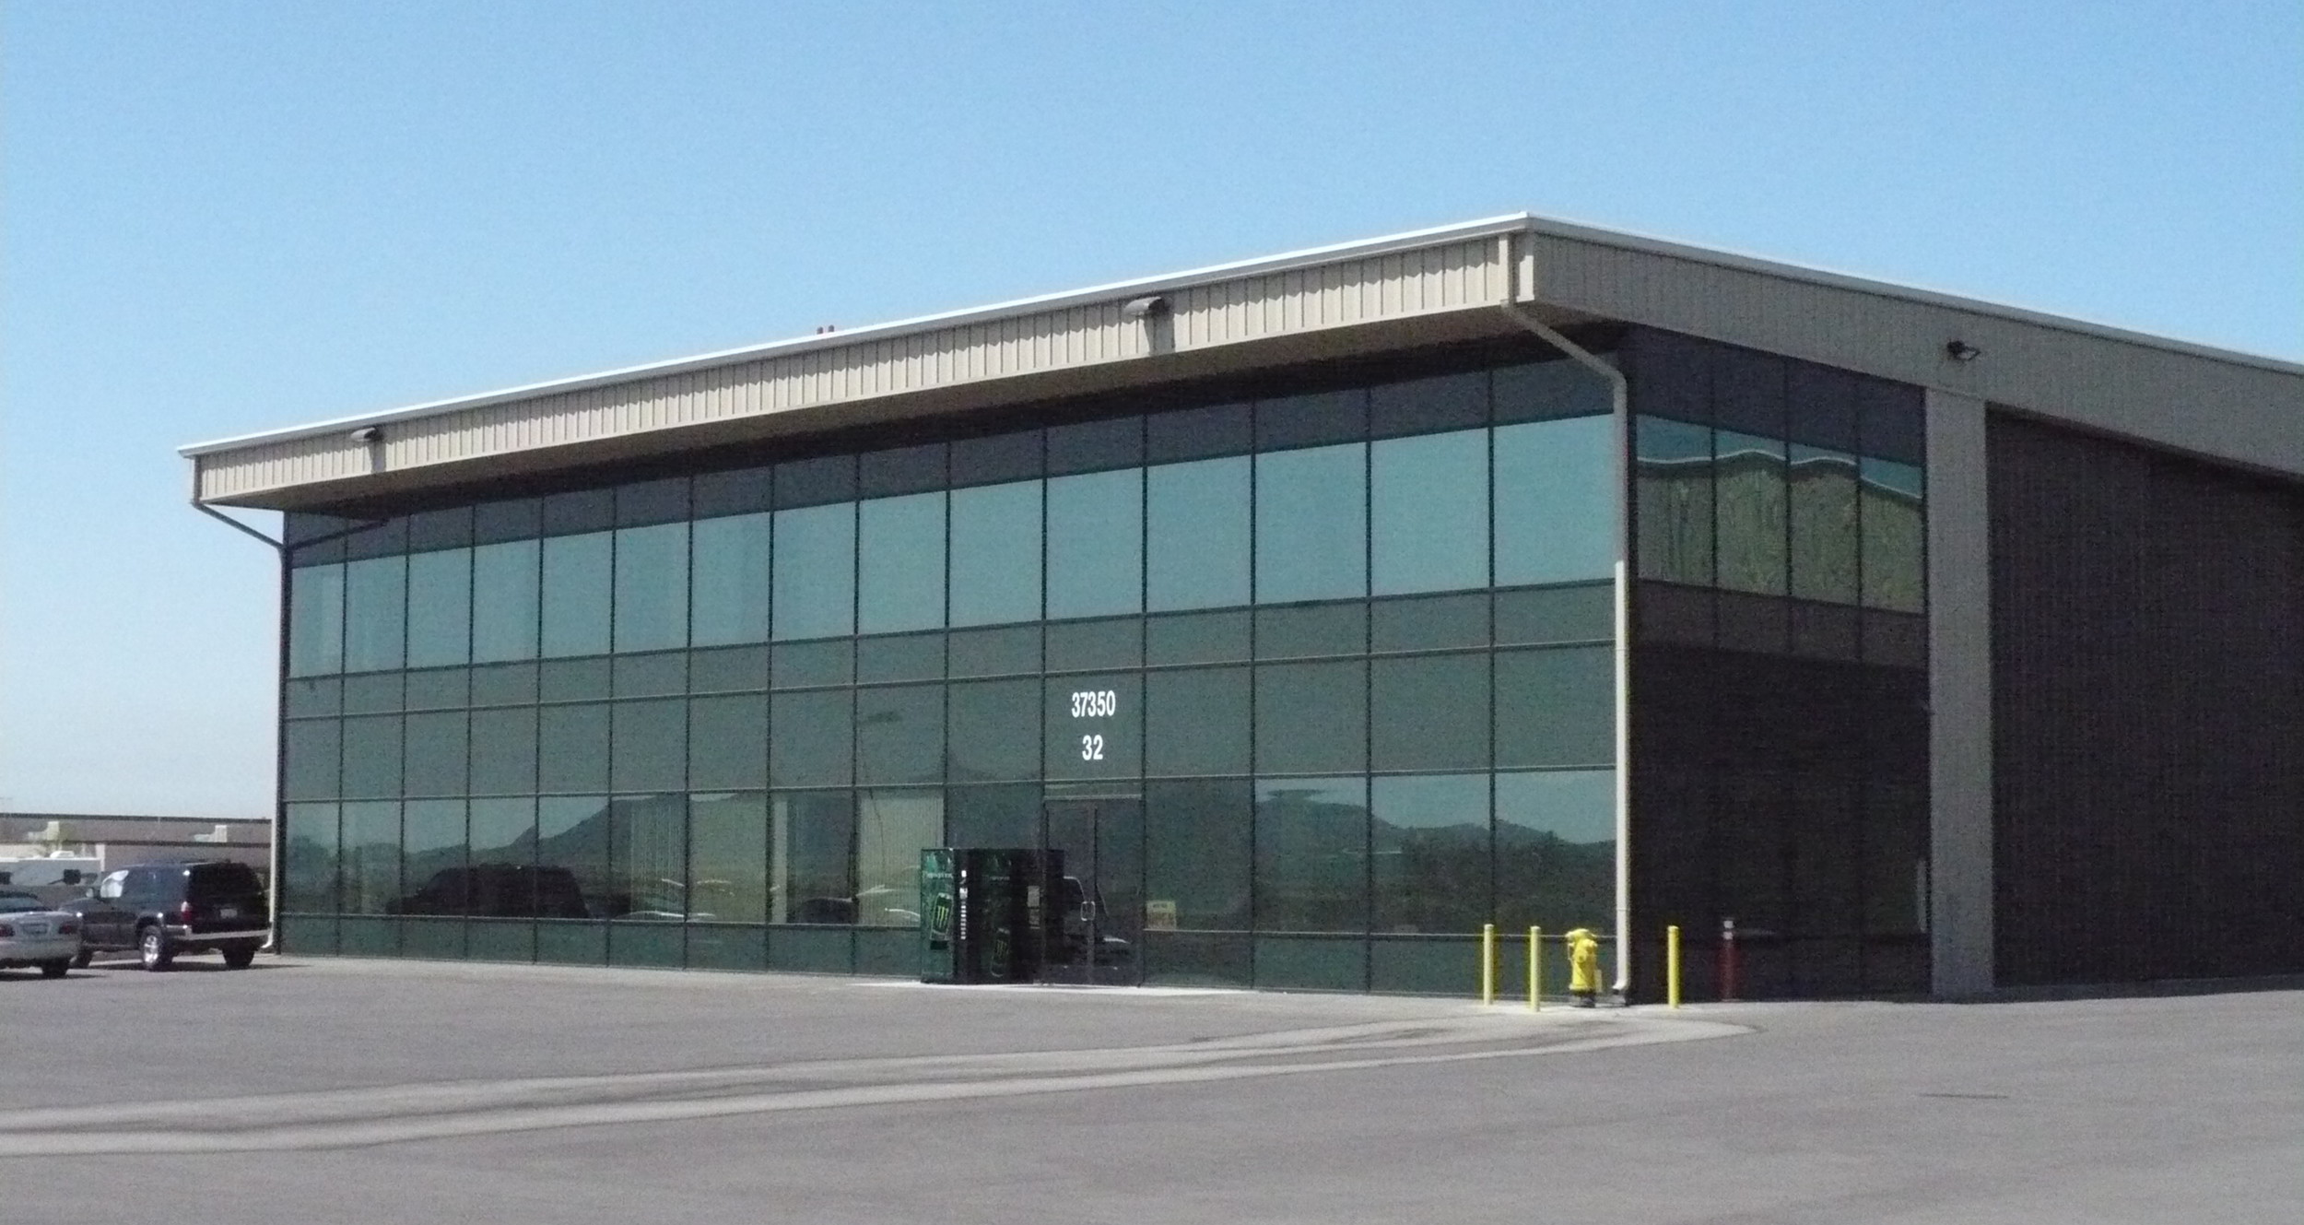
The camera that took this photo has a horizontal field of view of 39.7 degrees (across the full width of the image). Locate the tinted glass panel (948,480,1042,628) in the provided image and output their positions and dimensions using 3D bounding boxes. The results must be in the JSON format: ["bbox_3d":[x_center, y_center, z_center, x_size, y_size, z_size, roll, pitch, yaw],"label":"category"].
[{"bbox_3d":[-2.242,-0.791,45.078,1.880,1.950,0.050,-4,-7,43],"label":"tinted glass panel"}]

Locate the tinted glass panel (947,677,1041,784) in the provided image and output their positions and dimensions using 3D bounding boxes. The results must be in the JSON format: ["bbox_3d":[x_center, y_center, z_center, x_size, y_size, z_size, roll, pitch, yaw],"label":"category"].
[{"bbox_3d":[-2.176,1.631,44.098,1.850,1.385,0.050,-4,-7,43],"label":"tinted glass panel"}]

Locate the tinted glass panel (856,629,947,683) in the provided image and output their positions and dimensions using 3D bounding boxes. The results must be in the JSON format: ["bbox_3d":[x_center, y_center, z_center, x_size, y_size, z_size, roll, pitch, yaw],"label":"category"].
[{"bbox_3d":[-3.539,0.657,45.103,1.824,0.641,0.050,-4,-7,43],"label":"tinted glass panel"}]

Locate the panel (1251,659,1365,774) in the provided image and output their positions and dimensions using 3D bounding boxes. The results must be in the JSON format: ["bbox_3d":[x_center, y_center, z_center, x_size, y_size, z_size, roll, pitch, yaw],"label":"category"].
[{"bbox_3d":[1.995,1.317,40.182,1.850,1.385,0.050,-4,-7,43],"label":"panel"}]

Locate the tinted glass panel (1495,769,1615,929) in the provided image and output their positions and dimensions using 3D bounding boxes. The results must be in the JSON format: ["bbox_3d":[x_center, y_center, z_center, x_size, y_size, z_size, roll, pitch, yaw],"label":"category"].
[{"bbox_3d":[4.722,2.802,37.078,1.786,1.899,0.050,-4,-7,43],"label":"tinted glass panel"}]

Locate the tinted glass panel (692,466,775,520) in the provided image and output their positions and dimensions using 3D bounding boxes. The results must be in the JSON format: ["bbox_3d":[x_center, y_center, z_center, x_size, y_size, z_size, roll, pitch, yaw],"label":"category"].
[{"bbox_3d":[-6.293,-1.804,47.928,1.824,0.669,0.050,-4,-7,43],"label":"tinted glass panel"}]

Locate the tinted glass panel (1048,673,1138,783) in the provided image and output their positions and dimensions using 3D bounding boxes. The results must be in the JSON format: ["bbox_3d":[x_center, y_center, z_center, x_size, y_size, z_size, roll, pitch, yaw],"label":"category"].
[{"bbox_3d":[-0.781,1.520,42.411,1.824,1.360,0.050,-4,-7,43],"label":"tinted glass panel"}]

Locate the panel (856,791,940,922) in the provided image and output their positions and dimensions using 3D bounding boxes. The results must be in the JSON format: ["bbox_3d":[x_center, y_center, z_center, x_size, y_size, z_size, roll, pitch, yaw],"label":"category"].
[{"bbox_3d":[-3.546,3.429,44.874,1.824,1.899,0.050,-4,-7,43],"label":"panel"}]

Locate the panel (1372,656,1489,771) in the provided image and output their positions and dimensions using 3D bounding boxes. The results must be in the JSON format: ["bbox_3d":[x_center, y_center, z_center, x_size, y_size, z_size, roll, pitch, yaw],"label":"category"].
[{"bbox_3d":[3.385,1.212,38.876,1.850,1.385,0.050,-4,-7,43],"label":"panel"}]

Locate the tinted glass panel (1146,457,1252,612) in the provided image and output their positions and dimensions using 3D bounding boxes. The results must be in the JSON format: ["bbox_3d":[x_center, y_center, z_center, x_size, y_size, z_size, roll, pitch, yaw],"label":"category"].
[{"bbox_3d":[0.605,-0.985,41.309,1.824,1.873,0.050,-4,-7,43],"label":"tinted glass panel"}]

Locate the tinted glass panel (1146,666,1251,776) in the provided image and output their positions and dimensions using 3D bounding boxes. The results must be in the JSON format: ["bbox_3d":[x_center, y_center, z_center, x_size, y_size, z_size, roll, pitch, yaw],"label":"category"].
[{"bbox_3d":[0.599,1.416,41.110,1.824,1.360,0.050,-4,-7,43],"label":"tinted glass panel"}]

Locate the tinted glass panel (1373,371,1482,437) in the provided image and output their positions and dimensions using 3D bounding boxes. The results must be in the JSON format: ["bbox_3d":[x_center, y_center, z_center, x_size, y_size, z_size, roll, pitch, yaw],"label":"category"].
[{"bbox_3d":[3.368,-2.537,38.817,1.824,0.669,0.050,-4,-7,43],"label":"tinted glass panel"}]

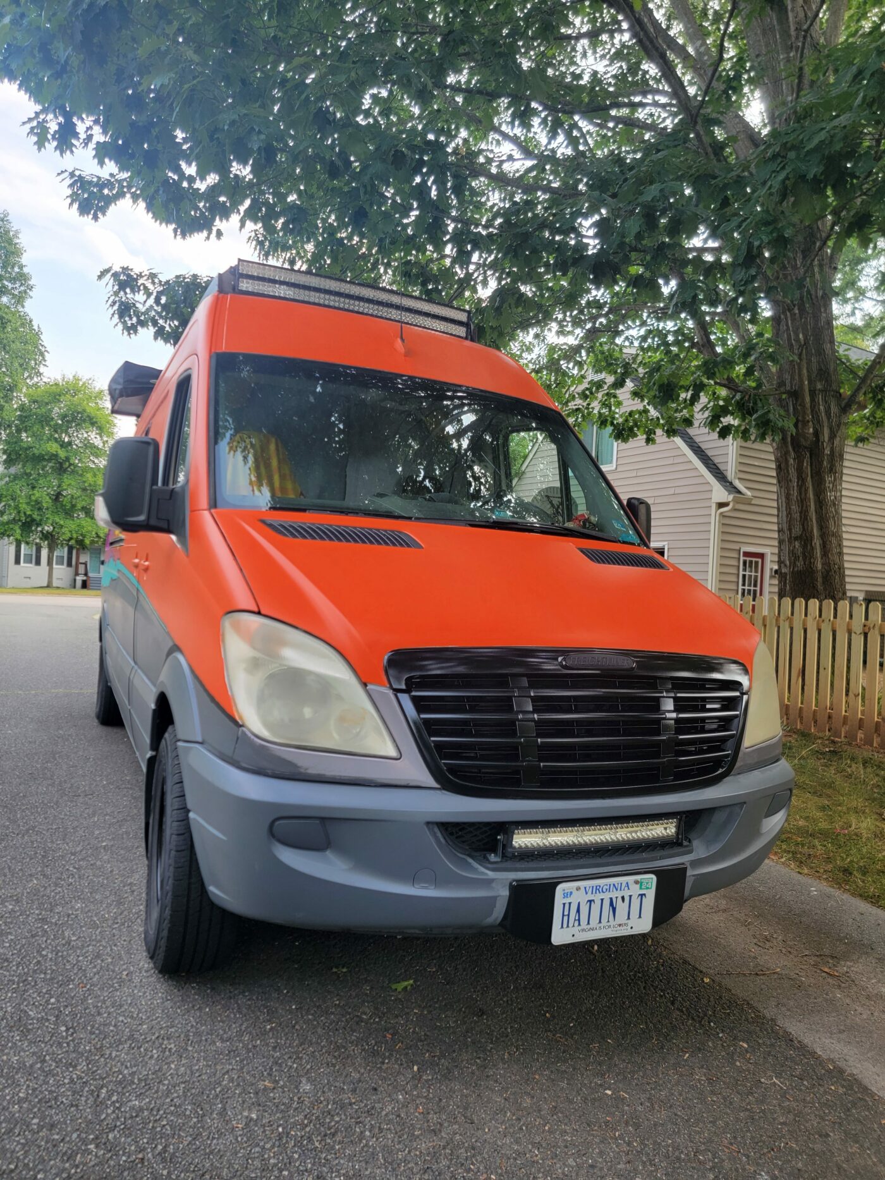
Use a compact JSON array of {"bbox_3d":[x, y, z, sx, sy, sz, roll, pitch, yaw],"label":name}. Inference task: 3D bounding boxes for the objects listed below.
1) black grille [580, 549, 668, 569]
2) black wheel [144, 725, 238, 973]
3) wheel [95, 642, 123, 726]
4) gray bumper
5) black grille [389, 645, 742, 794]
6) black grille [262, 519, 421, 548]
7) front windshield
[{"bbox_3d":[0.656,-0.106,2.892,0.478,0.040,0.160,3,22,-38],"label":"black grille"},{"bbox_3d":[-0.807,0.808,2.621,0.250,0.750,0.750,4,0,-25],"label":"black wheel"},{"bbox_3d":[-2.620,0.708,6.548,0.250,0.750,0.750,4,0,-25],"label":"wheel"},{"bbox_3d":[0.294,0.666,2.303,1.940,0.410,0.600,4,0,-25],"label":"gray bumper"},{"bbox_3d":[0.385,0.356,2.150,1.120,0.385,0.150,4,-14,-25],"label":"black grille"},{"bbox_3d":[-0.302,-0.169,2.450,0.478,0.040,0.160,4,21,-11],"label":"black grille"},{"bbox_3d":[-0.027,-0.548,3.171,1.720,1.000,0.150,4,-45,-25],"label":"front windshield"}]

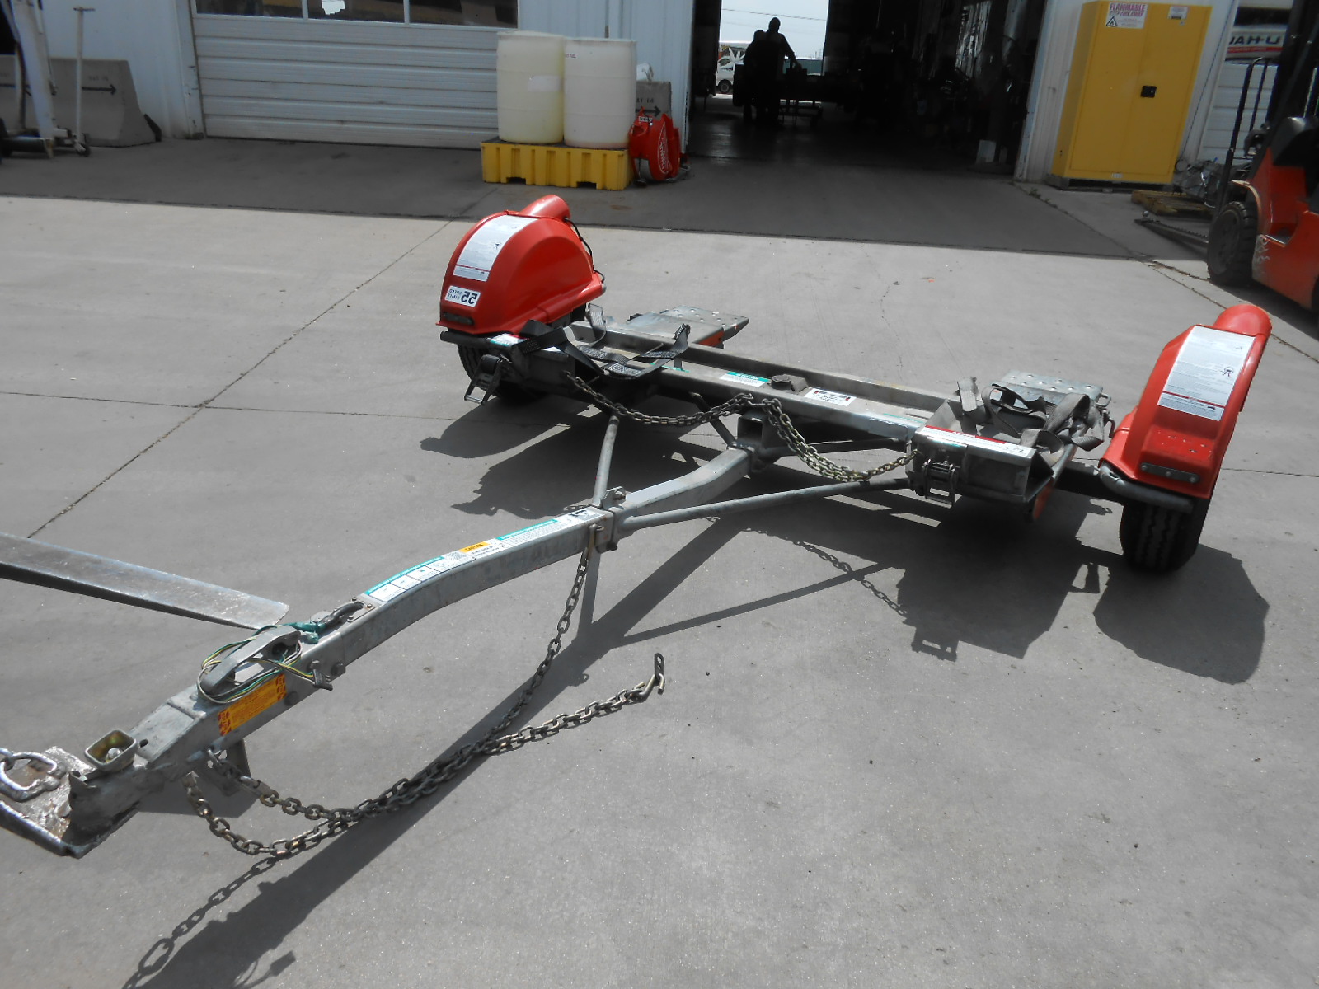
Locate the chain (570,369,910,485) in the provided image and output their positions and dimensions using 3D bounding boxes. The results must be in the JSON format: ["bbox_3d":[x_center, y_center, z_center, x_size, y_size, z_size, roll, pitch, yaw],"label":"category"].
[{"bbox_3d":[0.207,-0.205,2.754,1.020,0.170,0.120,16,29,26],"label":"chain"}]

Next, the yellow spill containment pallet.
[{"bbox_3d":[-0.870,-2.947,8.779,1.270,0.330,0.680,5,26,4],"label":"yellow spill containment pallet"}]

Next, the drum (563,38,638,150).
[{"bbox_3d":[-0.512,-3.481,8.557,0.600,0.870,0.600,5,26,4],"label":"drum"}]

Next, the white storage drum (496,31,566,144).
[{"bbox_3d":[-1.115,-3.551,8.650,0.600,0.870,0.600,5,26,4],"label":"white storage drum"}]

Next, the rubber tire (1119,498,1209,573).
[{"bbox_3d":[1.482,-0.085,2.788,0.200,0.620,0.620,16,29,26],"label":"rubber tire"}]

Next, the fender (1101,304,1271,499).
[{"bbox_3d":[1.464,-0.319,2.708,0.270,0.380,0.700,16,29,26],"label":"fender"}]

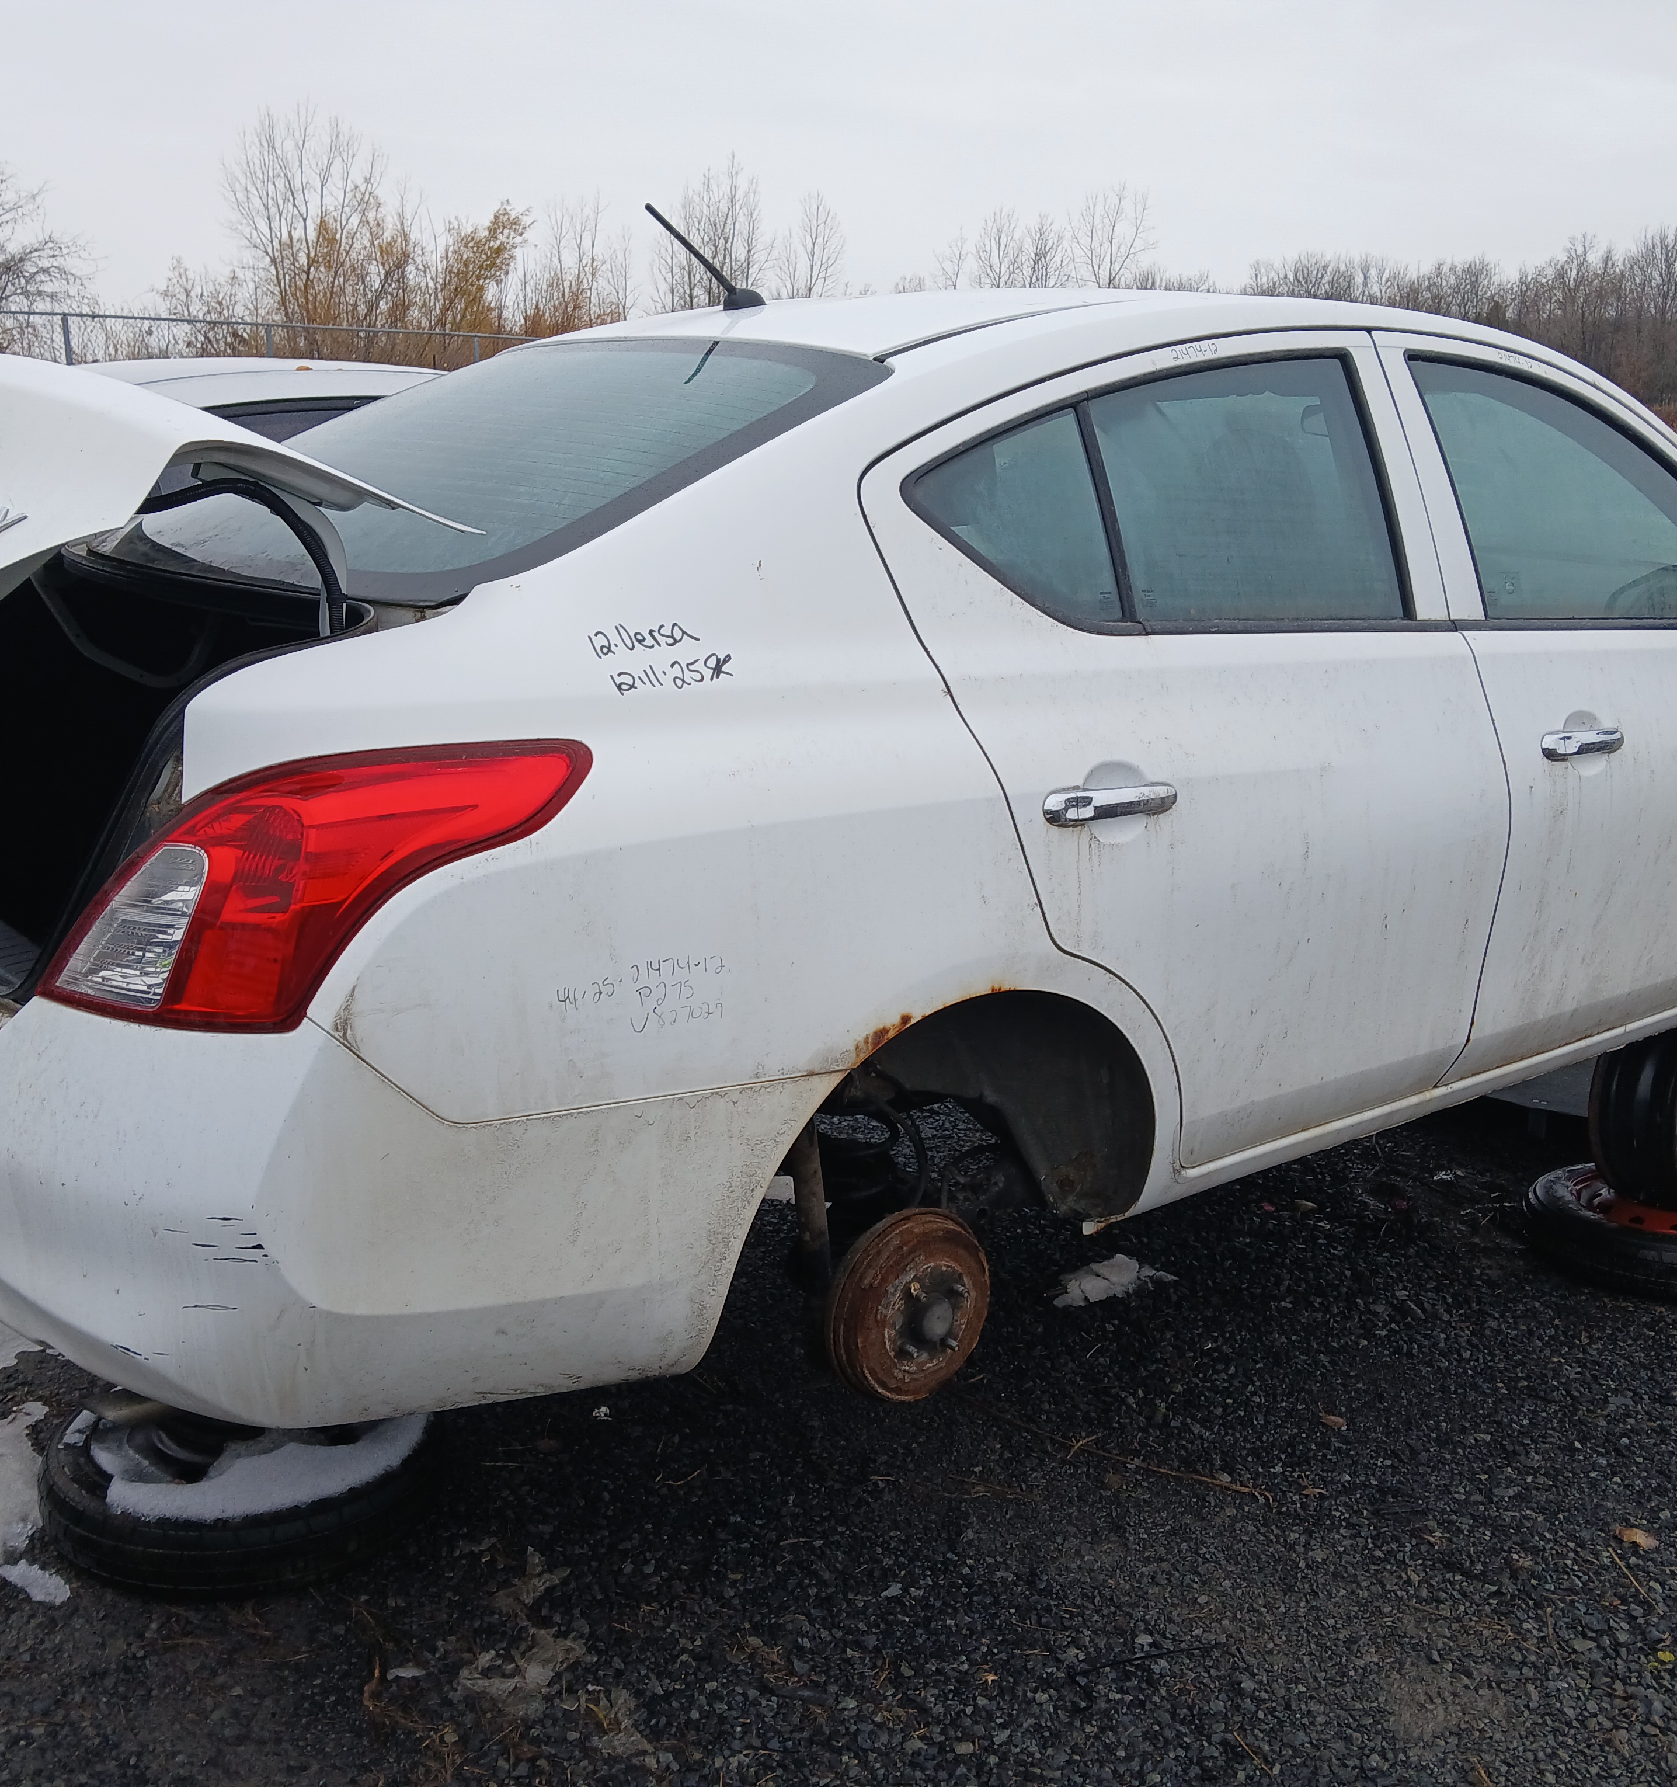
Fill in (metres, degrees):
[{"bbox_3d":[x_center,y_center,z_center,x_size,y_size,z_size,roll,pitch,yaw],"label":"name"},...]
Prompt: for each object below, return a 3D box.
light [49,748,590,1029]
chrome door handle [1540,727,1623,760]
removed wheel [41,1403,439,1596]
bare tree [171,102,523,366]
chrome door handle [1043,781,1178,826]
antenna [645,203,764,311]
[{"bbox_3d":[-0.516,-0.019,1.771,0.510,0.265,0.270,-11,18,-36],"label":"light"},{"bbox_3d":[1.176,-0.231,2.813,0.213,0.049,0.050,-11,18,-36],"label":"chrome door handle"},{"bbox_3d":[-0.911,0.863,2.758,0.570,0.125,0.570,0,15,0],"label":"removed wheel"},{"bbox_3d":[-8.942,-10.489,32.505,6.600,7.100,5.800,0,15,0],"label":"bare tree"},{"bbox_3d":[0.333,-0.109,2.173,0.220,0.042,0.045,-10,18,-37],"label":"chrome door handle"},{"bbox_3d":[-0.192,-0.927,2.621,0.225,0.140,0.050,-10,18,-37],"label":"antenna"}]

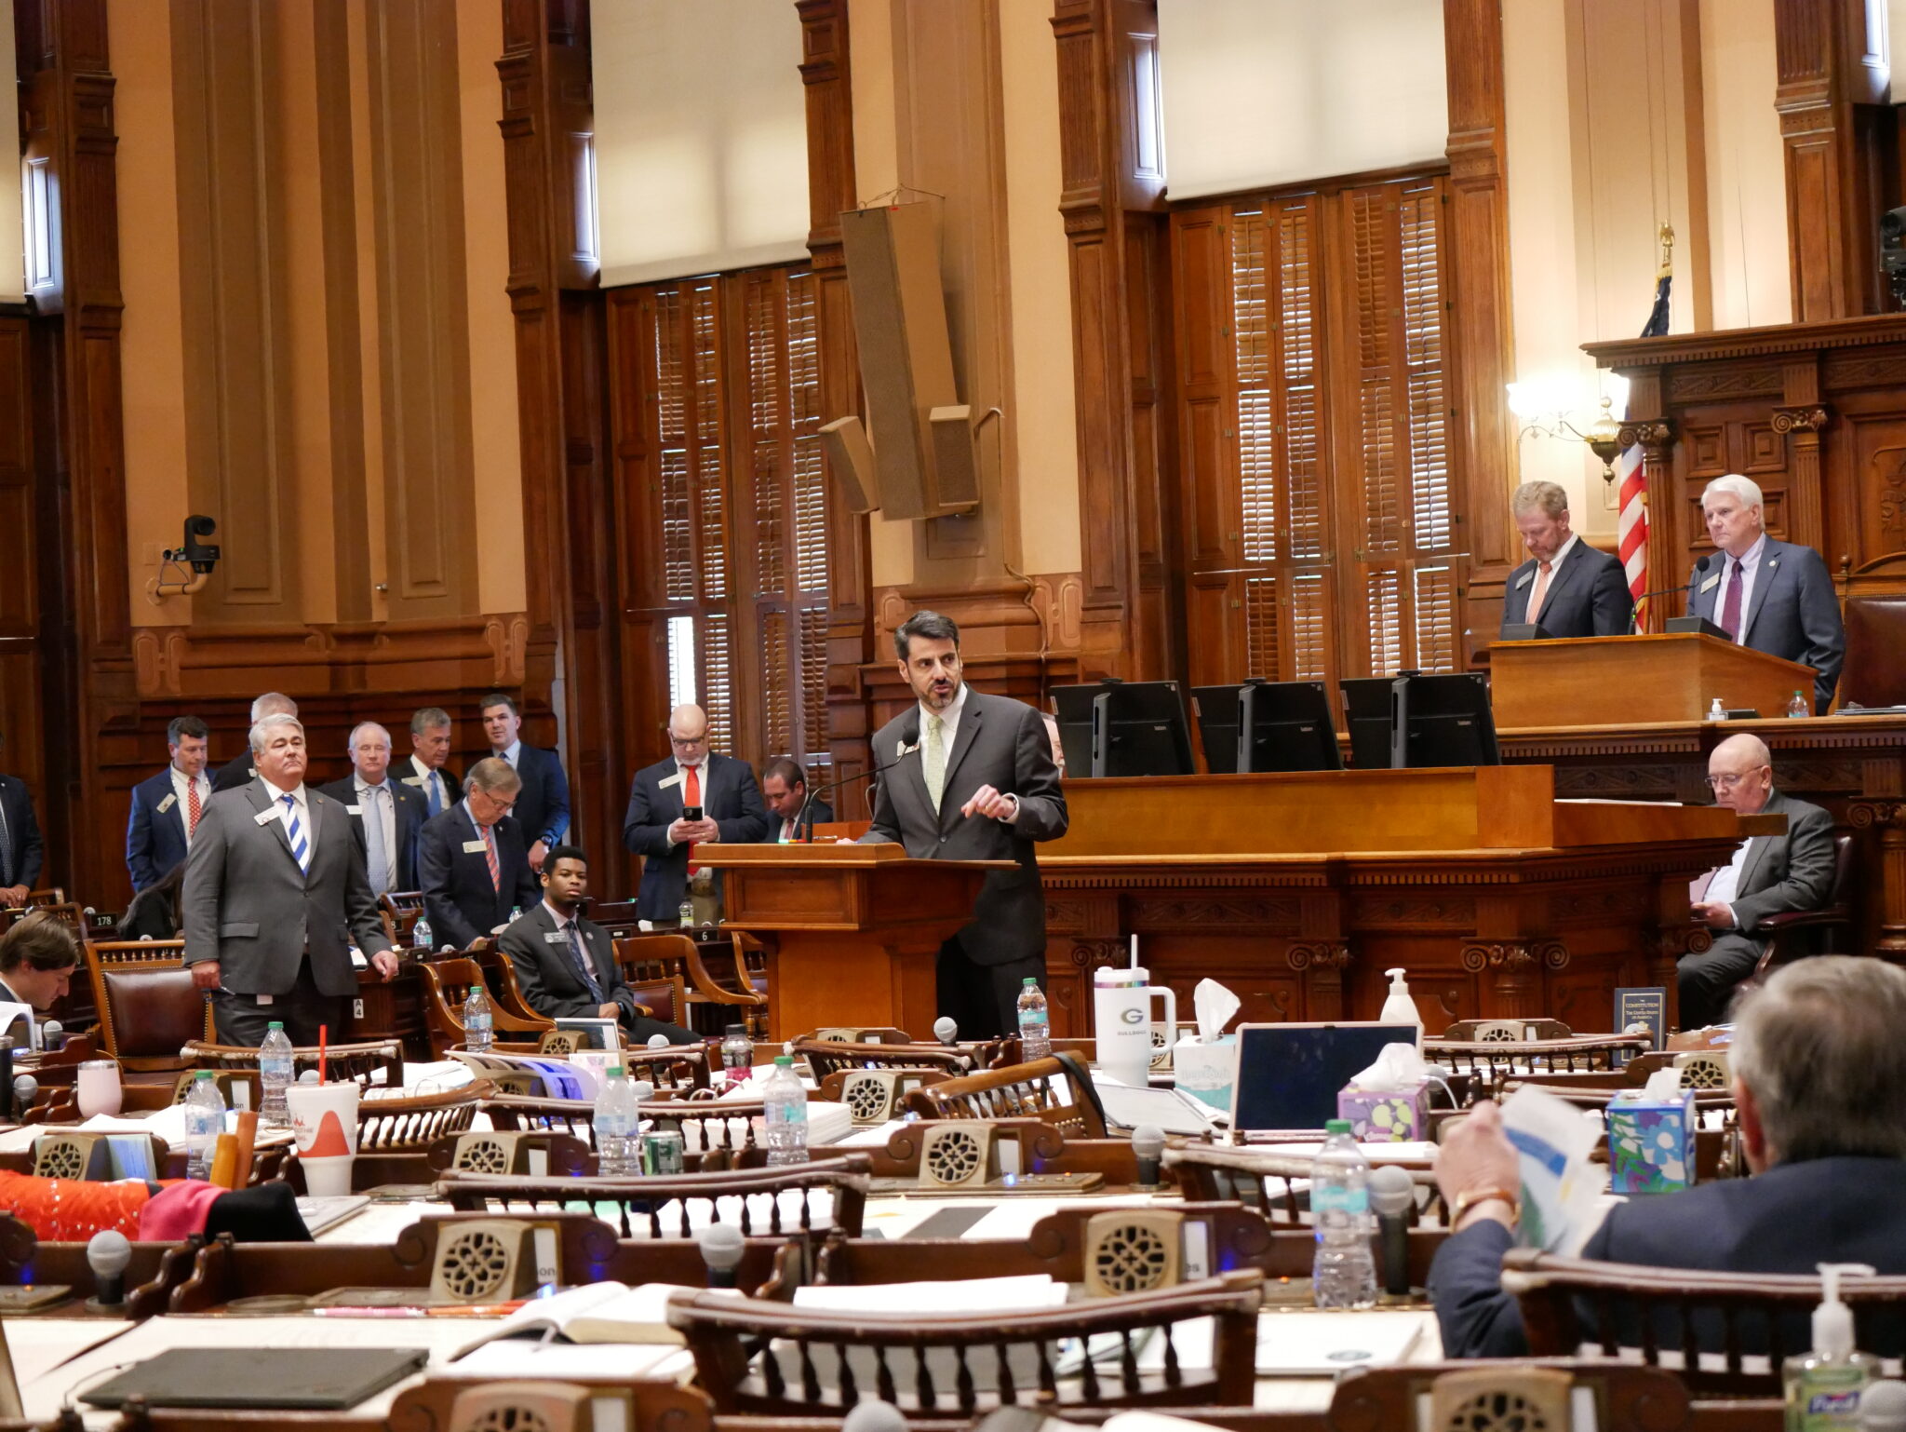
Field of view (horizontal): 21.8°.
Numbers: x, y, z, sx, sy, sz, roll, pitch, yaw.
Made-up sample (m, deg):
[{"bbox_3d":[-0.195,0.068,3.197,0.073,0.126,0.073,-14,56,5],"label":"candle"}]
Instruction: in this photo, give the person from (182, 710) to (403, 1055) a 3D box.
[{"bbox_3d":[-2.127,0.870,15.900,0.610,1.760,0.400,-2,0,-30],"label":"person"}]

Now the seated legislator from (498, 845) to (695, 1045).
[{"bbox_3d":[-1.253,1.091,17.500,0.550,1.270,0.850,-2,0,-38],"label":"seated legislator"}]

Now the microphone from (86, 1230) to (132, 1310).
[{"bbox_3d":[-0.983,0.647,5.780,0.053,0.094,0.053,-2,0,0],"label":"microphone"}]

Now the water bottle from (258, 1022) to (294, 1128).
[{"bbox_3d":[-1.368,0.729,10.050,0.069,0.215,0.069,-2,0,0],"label":"water bottle"}]

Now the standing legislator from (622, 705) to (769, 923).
[{"bbox_3d":[-0.980,0.837,18.800,0.570,1.750,0.420,-2,0,-2],"label":"standing legislator"}]

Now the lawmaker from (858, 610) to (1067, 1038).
[{"bbox_3d":[0.059,0.637,12.748,0.580,1.820,0.420,-2,0,34],"label":"lawmaker"}]

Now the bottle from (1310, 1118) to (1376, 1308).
[{"bbox_3d":[0.449,0.573,5.700,0.070,0.216,0.070,-2,0,0],"label":"bottle"}]

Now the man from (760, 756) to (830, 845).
[{"bbox_3d":[-0.640,0.799,20.000,0.520,1.280,0.720,-2,0,36],"label":"man"}]

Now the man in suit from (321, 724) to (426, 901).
[{"bbox_3d":[-2.443,0.900,21.198,0.540,1.750,0.350,-2,0,-8],"label":"man in suit"}]

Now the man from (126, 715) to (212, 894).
[{"bbox_3d":[-3.293,0.884,21.298,0.540,1.770,0.360,-2,0,-25],"label":"man"}]

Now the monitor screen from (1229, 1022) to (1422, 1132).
[{"bbox_3d":[0.608,0.588,8.050,0.315,0.205,0.020,-2,-17,16],"label":"monitor screen"}]

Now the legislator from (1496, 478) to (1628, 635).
[{"bbox_3d":[2.101,0.104,16.698,0.530,1.790,0.380,-2,0,41],"label":"legislator"}]

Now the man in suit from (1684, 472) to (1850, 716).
[{"bbox_3d":[2.720,0.096,16.498,0.560,1.800,0.390,-2,0,41],"label":"man in suit"}]

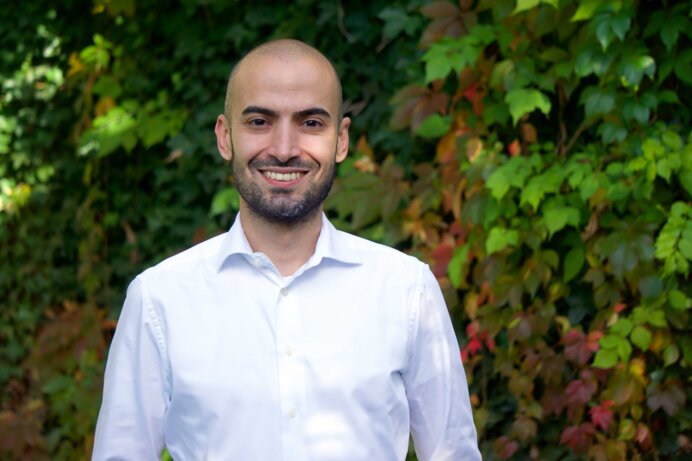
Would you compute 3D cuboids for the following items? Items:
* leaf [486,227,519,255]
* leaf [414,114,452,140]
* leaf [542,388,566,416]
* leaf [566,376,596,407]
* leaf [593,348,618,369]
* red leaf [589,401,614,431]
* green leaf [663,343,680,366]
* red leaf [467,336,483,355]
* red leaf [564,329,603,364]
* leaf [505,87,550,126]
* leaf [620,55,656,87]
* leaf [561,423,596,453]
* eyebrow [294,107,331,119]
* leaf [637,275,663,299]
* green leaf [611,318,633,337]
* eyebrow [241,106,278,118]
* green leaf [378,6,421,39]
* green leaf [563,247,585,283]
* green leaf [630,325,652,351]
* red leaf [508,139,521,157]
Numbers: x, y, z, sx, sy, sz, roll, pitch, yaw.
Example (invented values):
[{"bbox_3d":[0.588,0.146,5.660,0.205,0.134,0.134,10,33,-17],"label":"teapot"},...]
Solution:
[{"bbox_3d":[0.275,0.018,3.550,0.054,0.049,0.030,0,0,10],"label":"leaf"},{"bbox_3d":[0.152,-0.180,3.500,0.066,0.042,0.020,0,-11,9],"label":"leaf"},{"bbox_3d":[0.372,0.307,3.600,0.041,0.050,0.028,0,0,10],"label":"leaf"},{"bbox_3d":[0.385,0.263,3.300,0.049,0.049,0.015,0,-11,9],"label":"leaf"},{"bbox_3d":[0.412,0.203,3.200,0.041,0.032,0.012,0,-11,9],"label":"leaf"},{"bbox_3d":[0.411,0.298,3.250,0.042,0.048,0.015,0,-11,9],"label":"red leaf"},{"bbox_3d":[0.511,0.196,3.170,0.028,0.035,0.010,0,-11,9],"label":"green leaf"},{"bbox_3d":[0.233,0.208,3.650,0.027,0.033,0.020,0,0,10],"label":"red leaf"},{"bbox_3d":[0.388,0.190,3.300,0.062,0.059,0.019,0,-11,9],"label":"red leaf"},{"bbox_3d":[0.315,-0.215,3.500,0.077,0.062,0.035,0,0,10],"label":"leaf"},{"bbox_3d":[0.498,-0.274,3.450,0.062,0.055,0.035,0,0,10],"label":"leaf"},{"bbox_3d":[0.407,0.364,3.550,0.057,0.053,0.035,0,0,10],"label":"leaf"},{"bbox_3d":[-0.041,-0.145,2.480,0.044,0.014,0.012,0,-3,-9],"label":"eyebrow"},{"bbox_3d":[0.486,0.089,3.220,0.038,0.038,0.011,0,-11,9],"label":"leaf"},{"bbox_3d":[0.467,0.164,3.420,0.035,0.030,0.022,0,0,10],"label":"green leaf"},{"bbox_3d":[-0.110,-0.150,2.560,0.048,0.015,0.018,1,0,12],"label":"eyebrow"},{"bbox_3d":[0.102,-0.397,3.850,0.078,0.061,0.035,0,0,10],"label":"green leaf"},{"bbox_3d":[0.372,0.056,3.300,0.036,0.059,0.018,0,-11,9],"label":"green leaf"},{"bbox_3d":[0.464,0.168,3.170,0.035,0.041,0.012,0,-11,9],"label":"green leaf"},{"bbox_3d":[0.286,-0.141,3.420,0.020,0.030,0.009,0,-11,9],"label":"red leaf"}]

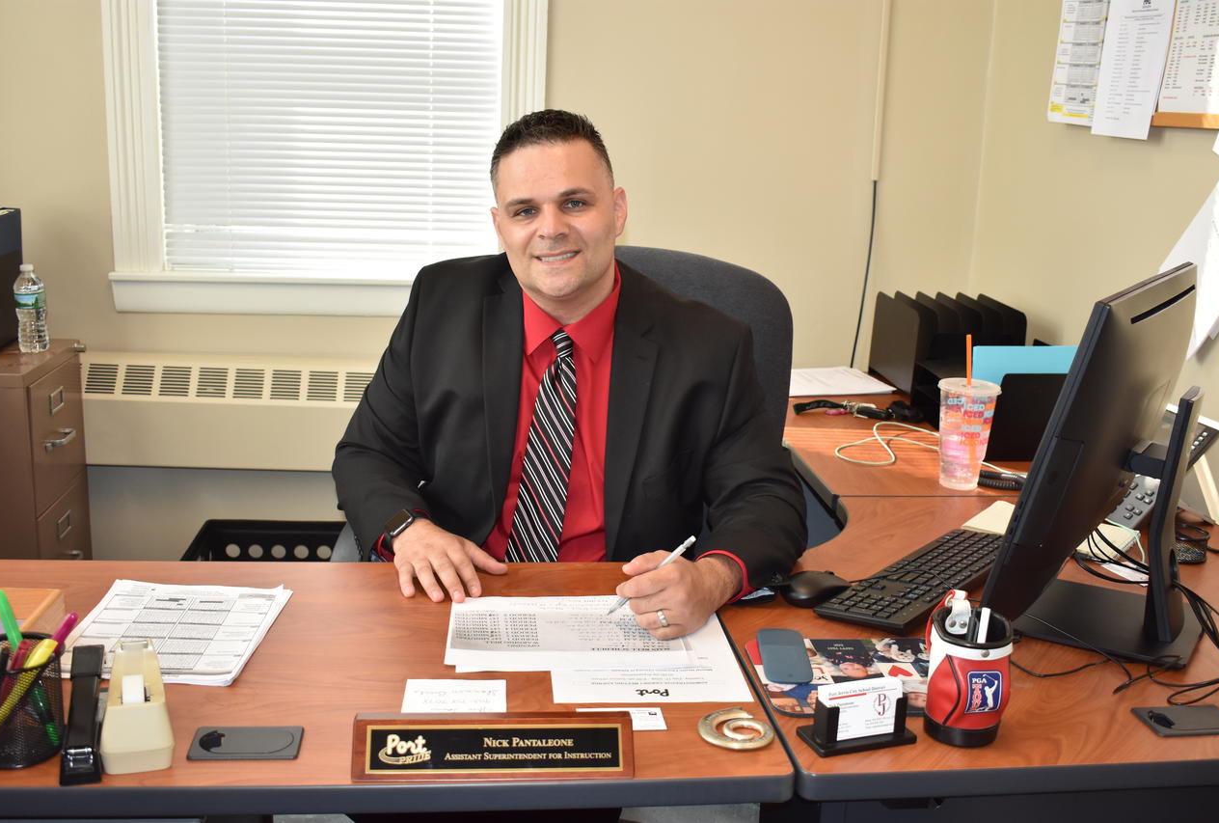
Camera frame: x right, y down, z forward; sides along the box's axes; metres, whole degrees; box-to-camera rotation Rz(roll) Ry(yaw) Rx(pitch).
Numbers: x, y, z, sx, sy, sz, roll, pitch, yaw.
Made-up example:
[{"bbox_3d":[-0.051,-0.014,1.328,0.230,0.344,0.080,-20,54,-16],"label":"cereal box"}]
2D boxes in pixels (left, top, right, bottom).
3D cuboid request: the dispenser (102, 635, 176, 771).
[{"bbox_3d":[-0.456,0.284,1.201,0.066,0.067,0.152,-2,13,-18],"label":"dispenser"}]

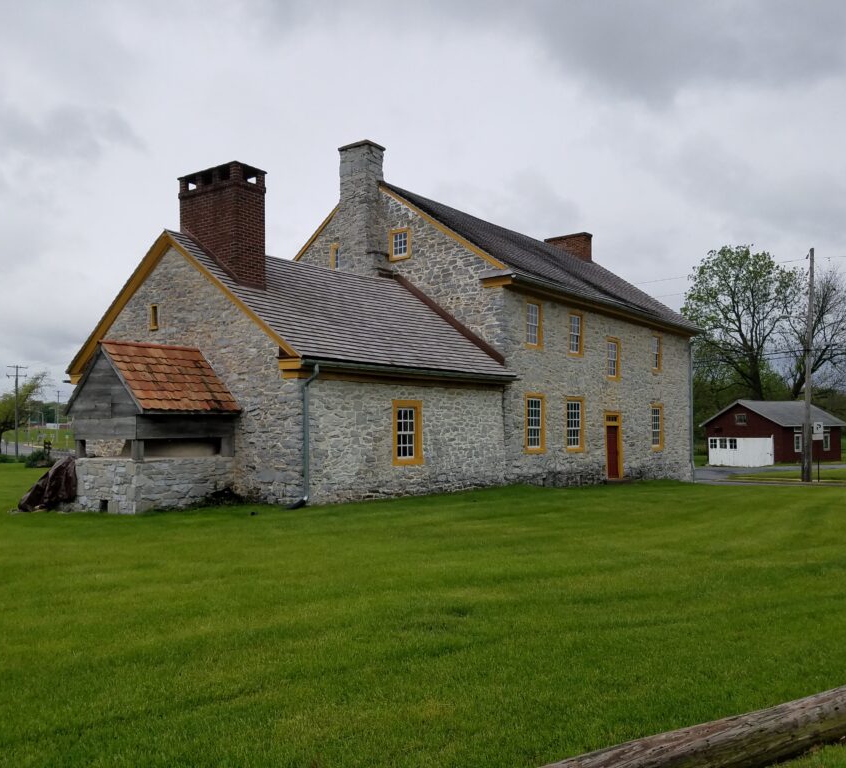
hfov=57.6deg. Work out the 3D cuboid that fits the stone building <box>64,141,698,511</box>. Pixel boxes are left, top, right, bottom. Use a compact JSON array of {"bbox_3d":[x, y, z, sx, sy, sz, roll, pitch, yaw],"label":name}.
[{"bbox_3d":[-0.058,-1.934,26.874,10.950,11.050,25.400,-3,-5,38],"label":"stone building"}]

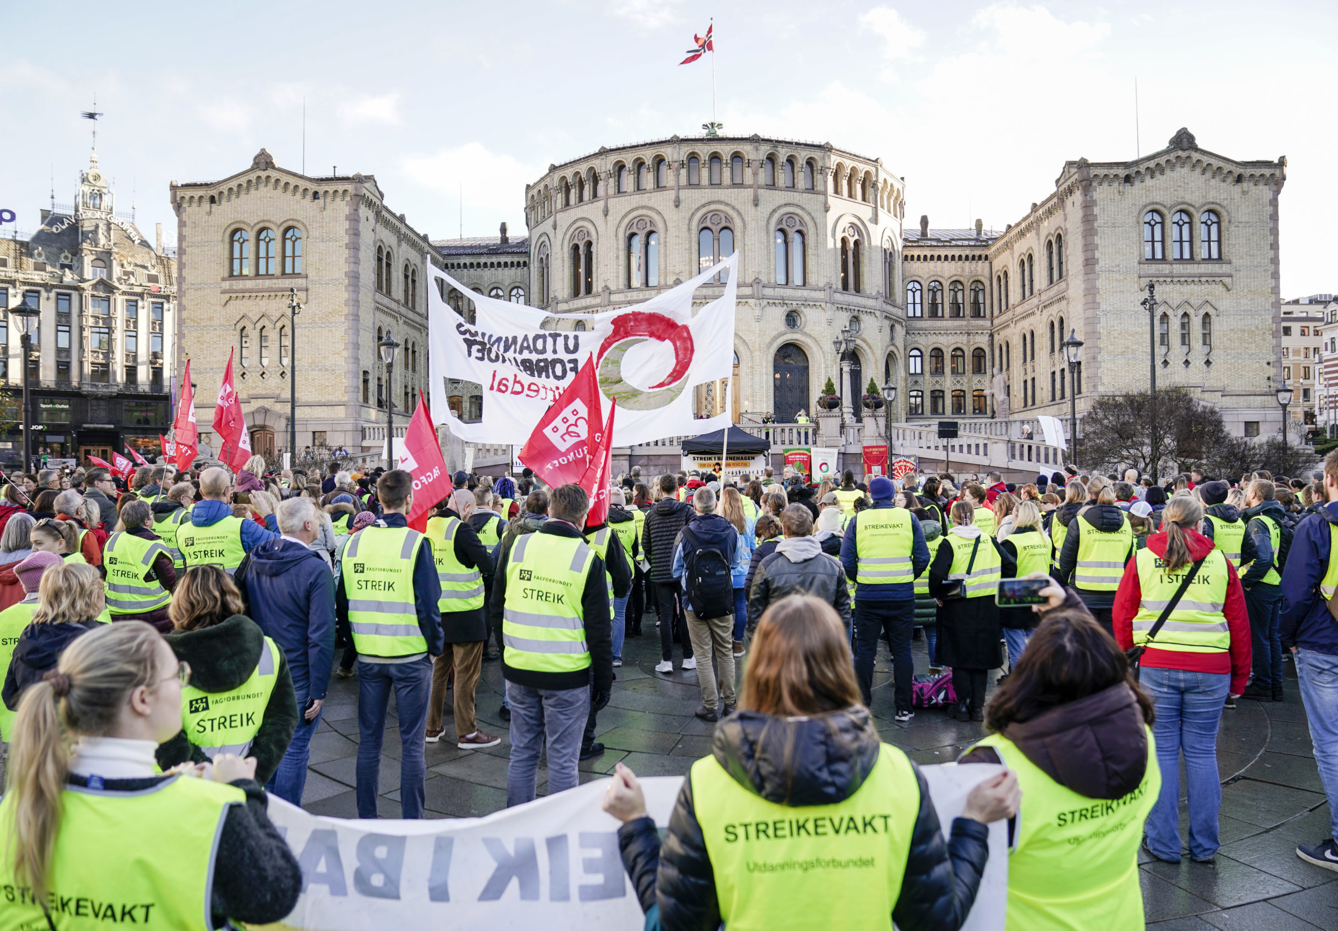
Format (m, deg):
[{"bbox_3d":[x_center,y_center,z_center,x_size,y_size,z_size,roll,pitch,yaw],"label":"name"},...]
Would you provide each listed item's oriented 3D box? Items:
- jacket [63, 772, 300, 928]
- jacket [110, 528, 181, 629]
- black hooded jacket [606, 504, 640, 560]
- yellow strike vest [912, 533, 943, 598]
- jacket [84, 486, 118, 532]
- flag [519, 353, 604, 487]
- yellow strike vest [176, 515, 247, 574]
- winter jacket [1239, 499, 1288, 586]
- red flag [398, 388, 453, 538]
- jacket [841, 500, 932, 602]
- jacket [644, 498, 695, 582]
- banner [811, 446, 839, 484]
[{"bbox_3d":[-0.840,0.770,1.450,0.560,0.680,0.420,-1,-1,14],"label":"jacket"},{"bbox_3d":[-3.849,0.850,6.791,0.570,0.800,0.400,-1,-1,21],"label":"jacket"},{"bbox_3d":[-0.498,0.781,9.391,0.500,0.780,0.340,-1,-1,5],"label":"black hooded jacket"},{"bbox_3d":[2.330,0.911,8.550,0.450,0.570,0.320,-1,-1,3],"label":"yellow strike vest"},{"bbox_3d":[-4.409,0.552,7.200,0.480,0.800,0.320,-1,-1,42],"label":"jacket"},{"bbox_3d":[-0.739,-0.303,6.400,0.600,0.940,0.250,-1,-1,0],"label":"flag"},{"bbox_3d":[-2.950,0.650,6.000,0.450,0.650,0.310,0,-1,-12],"label":"yellow strike vest"},{"bbox_3d":[4.803,0.619,7.500,0.500,0.710,0.340,0,-1,-35],"label":"winter jacket"},{"bbox_3d":[-1.631,-0.018,6.200,0.480,0.980,0.280,0,-1,10],"label":"red flag"},{"bbox_3d":[1.648,0.644,7.050,0.660,0.770,0.360,-1,-1,5],"label":"jacket"},{"bbox_3d":[0.010,0.700,8.850,0.520,0.800,0.340,-1,-1,5],"label":"jacket"},{"bbox_3d":[5.530,0.039,33.000,1.000,1.330,0.060,-1,-1,0],"label":"banner"}]

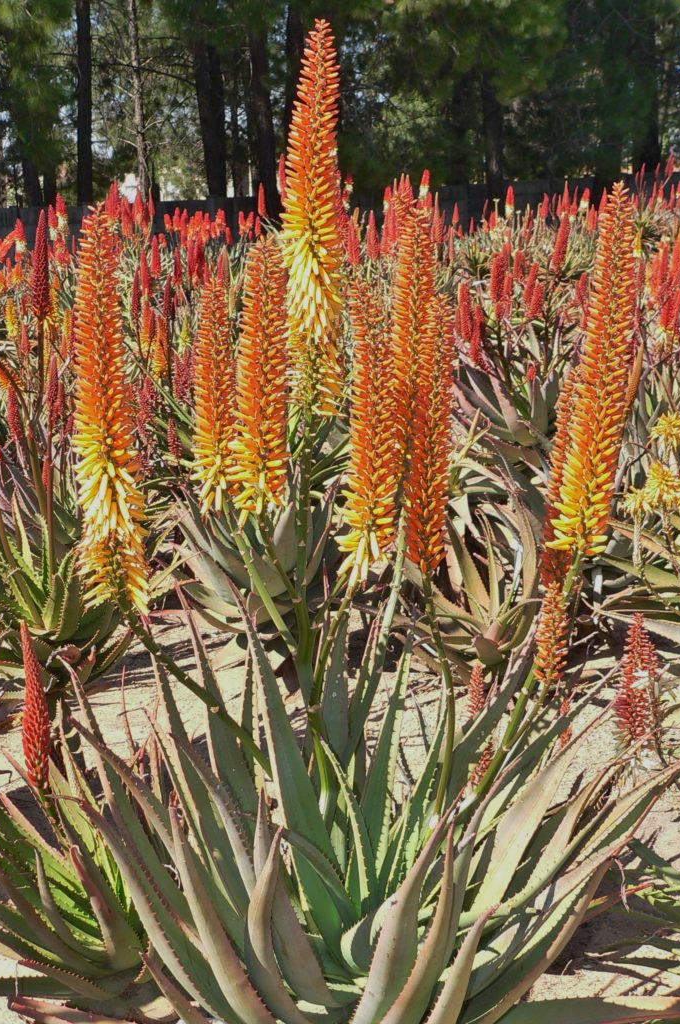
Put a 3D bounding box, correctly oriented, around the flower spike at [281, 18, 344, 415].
[{"bbox_3d":[-0.036,-0.400,2.080,0.083,0.526,0.083,2,11,0],"label":"flower spike"}]

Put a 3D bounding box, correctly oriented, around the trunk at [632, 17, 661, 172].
[{"bbox_3d":[5.198,-6.989,26.000,0.450,2.800,0.450,-2,11,0],"label":"trunk"}]

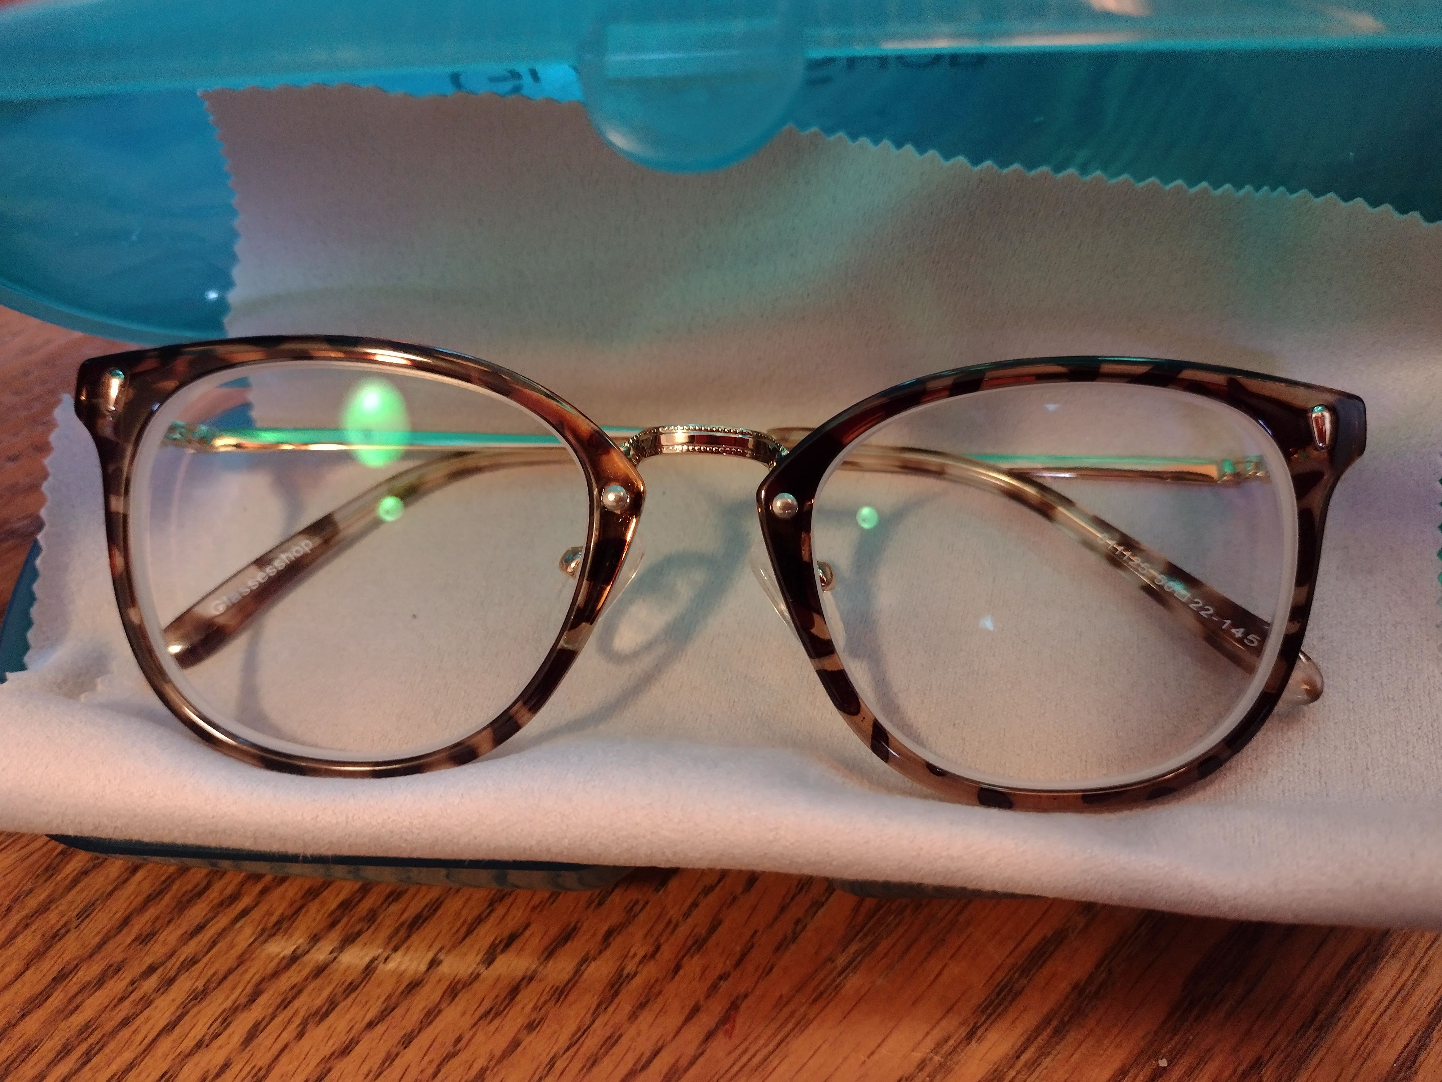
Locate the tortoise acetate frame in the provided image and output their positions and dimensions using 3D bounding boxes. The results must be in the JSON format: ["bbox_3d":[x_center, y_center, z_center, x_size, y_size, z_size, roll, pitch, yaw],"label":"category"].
[{"bbox_3d":[-0.001,0.004,0.130,0.140,0.031,0.048,2,81,2],"label":"tortoise acetate frame"}]

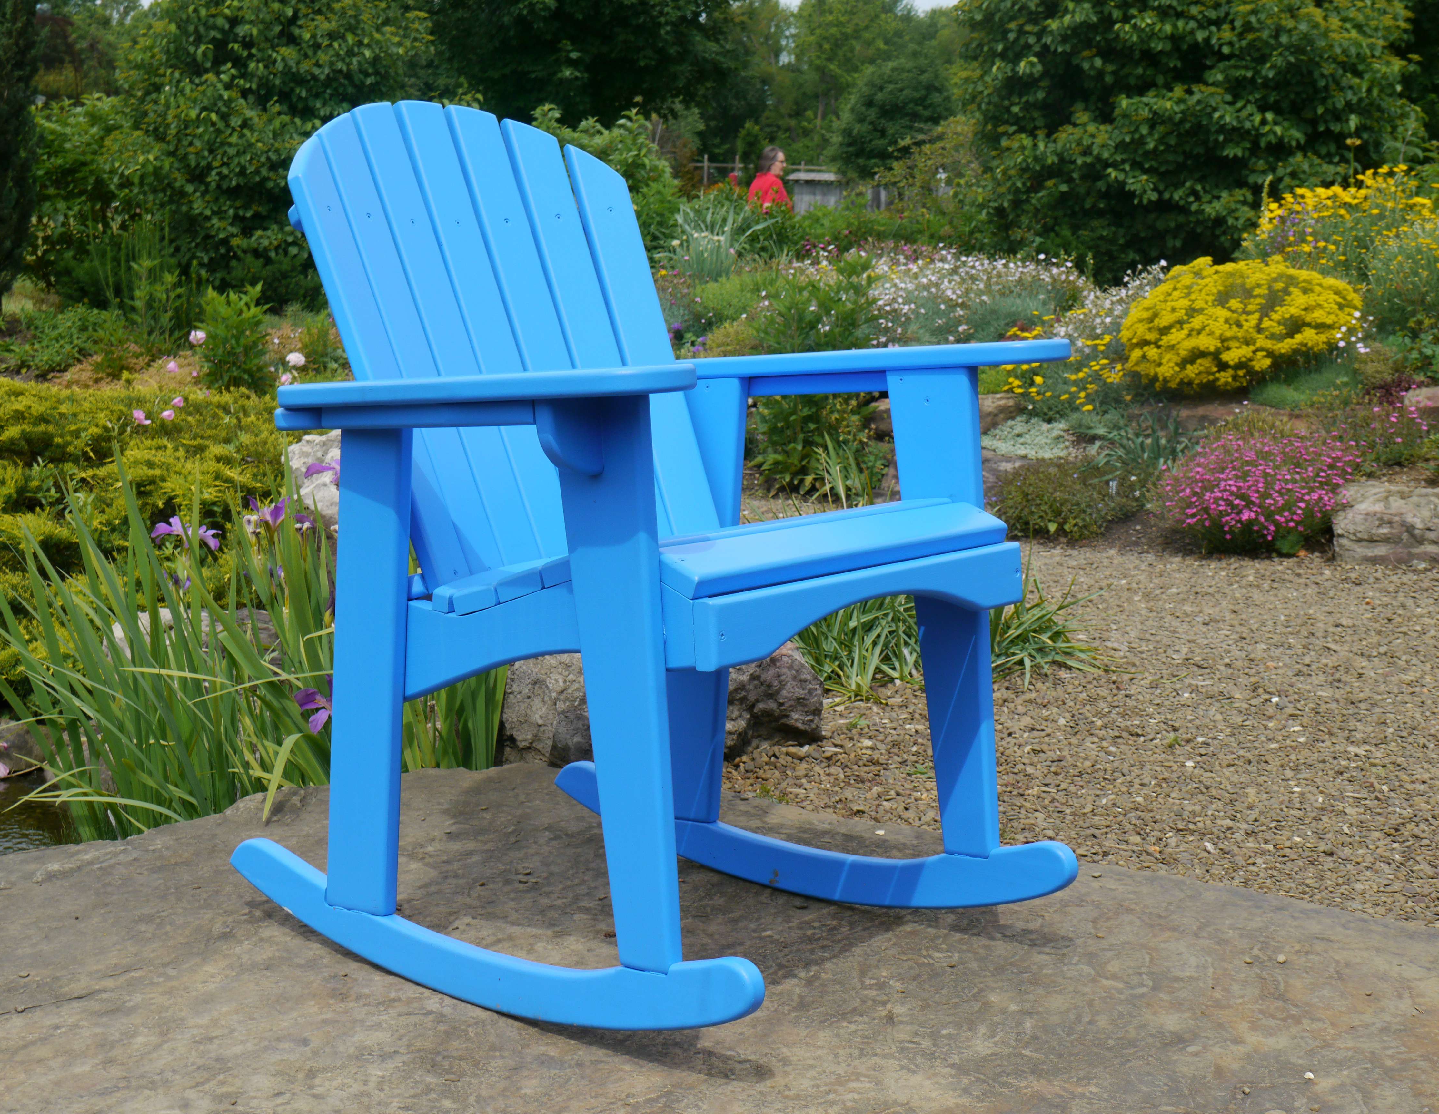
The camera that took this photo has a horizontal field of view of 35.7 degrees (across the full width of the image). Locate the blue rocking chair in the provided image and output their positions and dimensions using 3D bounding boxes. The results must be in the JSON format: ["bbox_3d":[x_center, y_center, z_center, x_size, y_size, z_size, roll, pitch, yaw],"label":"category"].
[{"bbox_3d":[-0.090,-0.034,2.551,0.837,0.981,0.748,8,11,42],"label":"blue rocking chair"}]

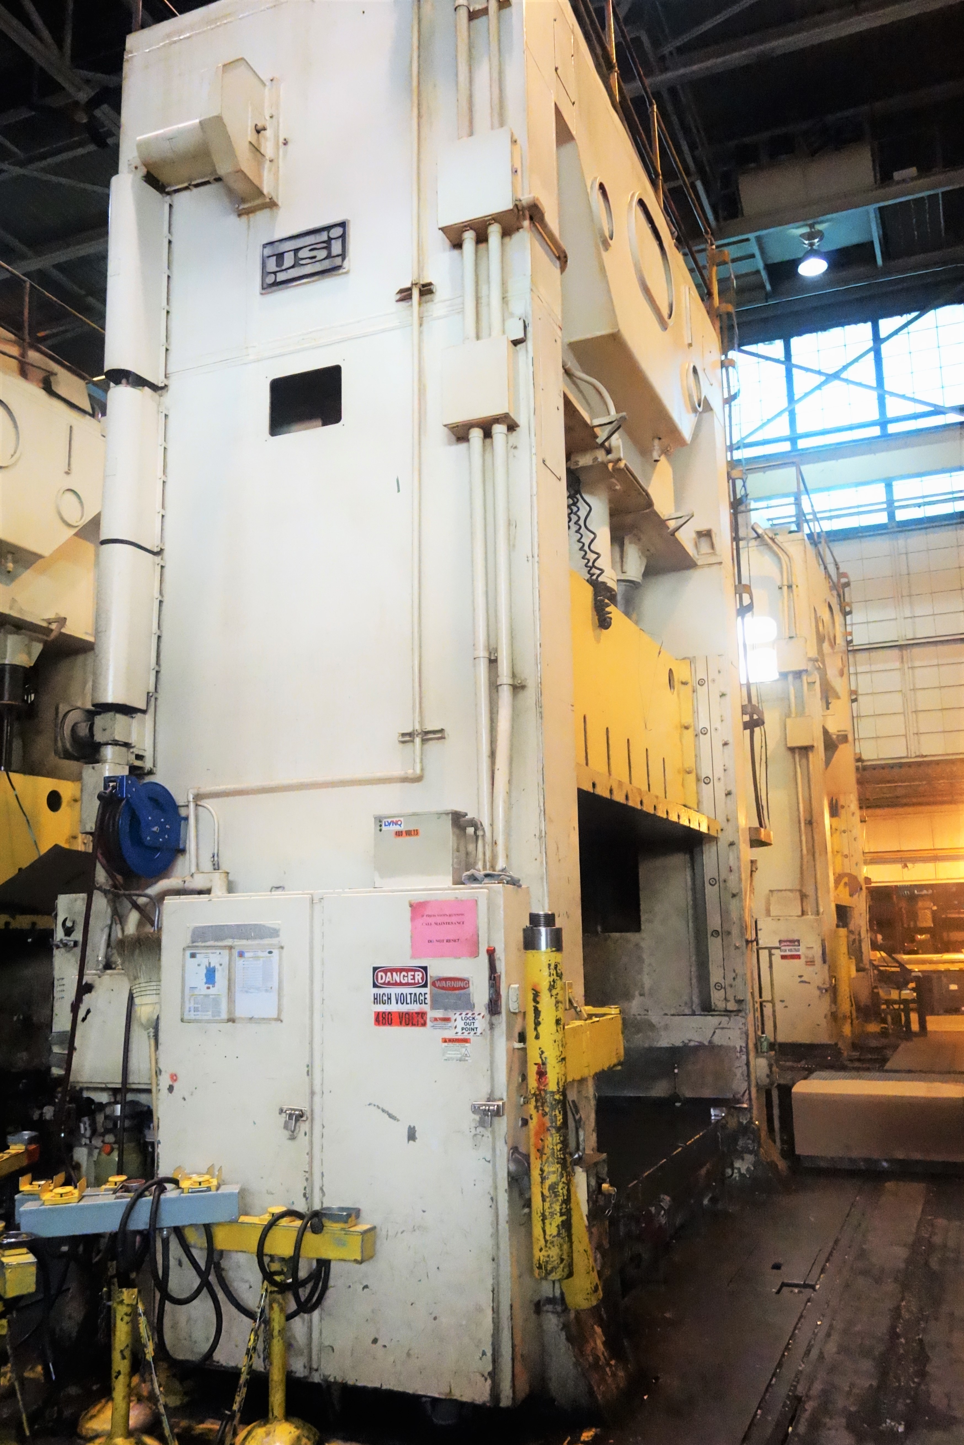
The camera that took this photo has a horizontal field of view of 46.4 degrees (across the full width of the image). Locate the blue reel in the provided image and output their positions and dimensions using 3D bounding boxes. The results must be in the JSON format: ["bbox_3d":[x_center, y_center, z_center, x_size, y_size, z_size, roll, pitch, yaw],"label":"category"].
[{"bbox_3d":[-1.513,0.489,5.027,0.160,0.450,0.460,-6,-12,23],"label":"blue reel"}]

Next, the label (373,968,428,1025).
[{"bbox_3d":[-0.317,1.067,4.379,0.245,0.230,0.004,-6,-12,23],"label":"label"}]

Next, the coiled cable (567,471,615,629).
[{"bbox_3d":[0.593,-0.955,6.150,0.330,0.760,0.220,-6,-12,23],"label":"coiled cable"}]

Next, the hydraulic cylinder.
[{"bbox_3d":[0.256,1.395,4.260,0.146,1.320,0.146,-6,-12,23],"label":"hydraulic cylinder"}]

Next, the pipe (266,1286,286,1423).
[{"bbox_3d":[-0.750,2.314,4.110,0.060,0.480,0.060,-1,-11,0],"label":"pipe"}]

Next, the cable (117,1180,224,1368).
[{"bbox_3d":[-1.123,1.970,4.030,0.330,0.600,0.220,-6,-12,23],"label":"cable"}]

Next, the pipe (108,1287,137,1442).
[{"bbox_3d":[-1.269,2.271,3.970,0.065,0.540,0.065,-6,-12,23],"label":"pipe"}]

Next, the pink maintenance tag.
[{"bbox_3d":[-0.147,0.802,4.353,0.284,0.218,0.003,-6,-12,23],"label":"pink maintenance tag"}]

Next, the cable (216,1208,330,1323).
[{"bbox_3d":[-0.763,1.984,4.120,0.410,0.360,0.200,-6,-12,23],"label":"cable"}]

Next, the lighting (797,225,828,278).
[{"bbox_3d":[5.000,-7.112,17.000,0.450,0.670,0.450,-6,-12,23],"label":"lighting"}]

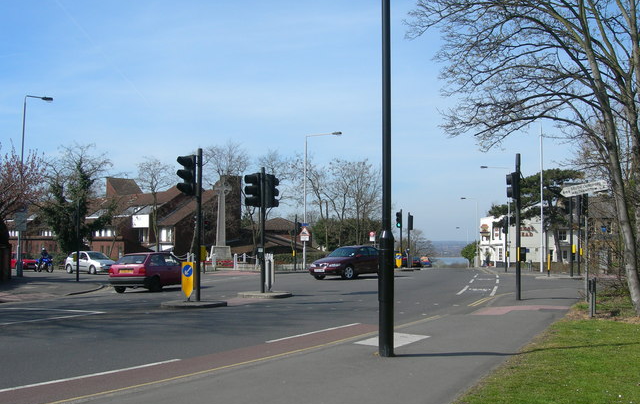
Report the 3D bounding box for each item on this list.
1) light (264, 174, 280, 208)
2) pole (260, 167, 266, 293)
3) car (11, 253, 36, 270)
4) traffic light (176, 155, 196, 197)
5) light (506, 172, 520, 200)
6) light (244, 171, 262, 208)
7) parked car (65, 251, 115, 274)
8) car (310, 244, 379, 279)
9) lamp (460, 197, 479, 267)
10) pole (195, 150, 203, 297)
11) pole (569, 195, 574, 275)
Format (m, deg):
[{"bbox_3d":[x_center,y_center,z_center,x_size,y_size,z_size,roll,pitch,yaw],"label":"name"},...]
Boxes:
[{"bbox_3d":[-1.524,-0.348,22.450,0.330,1.050,0.400,-2,-4,41],"label":"light"},{"bbox_3d":[-1.790,0.885,22.409,0.120,4.000,0.120,0,-3,0],"label":"pole"},{"bbox_3d":[-21.919,4.291,50.000,3.800,1.380,1.650,-1,-3,25],"label":"car"},{"bbox_3d":[-3.515,-0.690,18.500,0.400,1.060,0.320,3,-4,-45],"label":"traffic light"},{"bbox_3d":[5.258,-0.435,19.100,0.320,0.700,0.300,-2,-4,30],"label":"light"},{"bbox_3d":[-2.101,-0.363,22.200,0.400,1.050,0.320,2,-4,-30],"label":"light"},{"bbox_3d":[-14.600,3.936,45.552,4.150,1.430,1.700,-2,-4,37],"label":"parked car"},{"bbox_3d":[1.430,2.700,31.499,1.710,1.420,4.450,-2,-4,34],"label":"car"},{"bbox_3d":[21.491,4.456,101.000,2.400,10.000,0.350,-1,-3,9],"label":"lamp"},{"bbox_3d":[-3.137,0.567,18.309,0.120,4.000,0.120,0,-3,0],"label":"pole"},{"bbox_3d":[12.056,1.575,33.709,0.120,4.000,0.120,0,-3,0],"label":"pole"}]

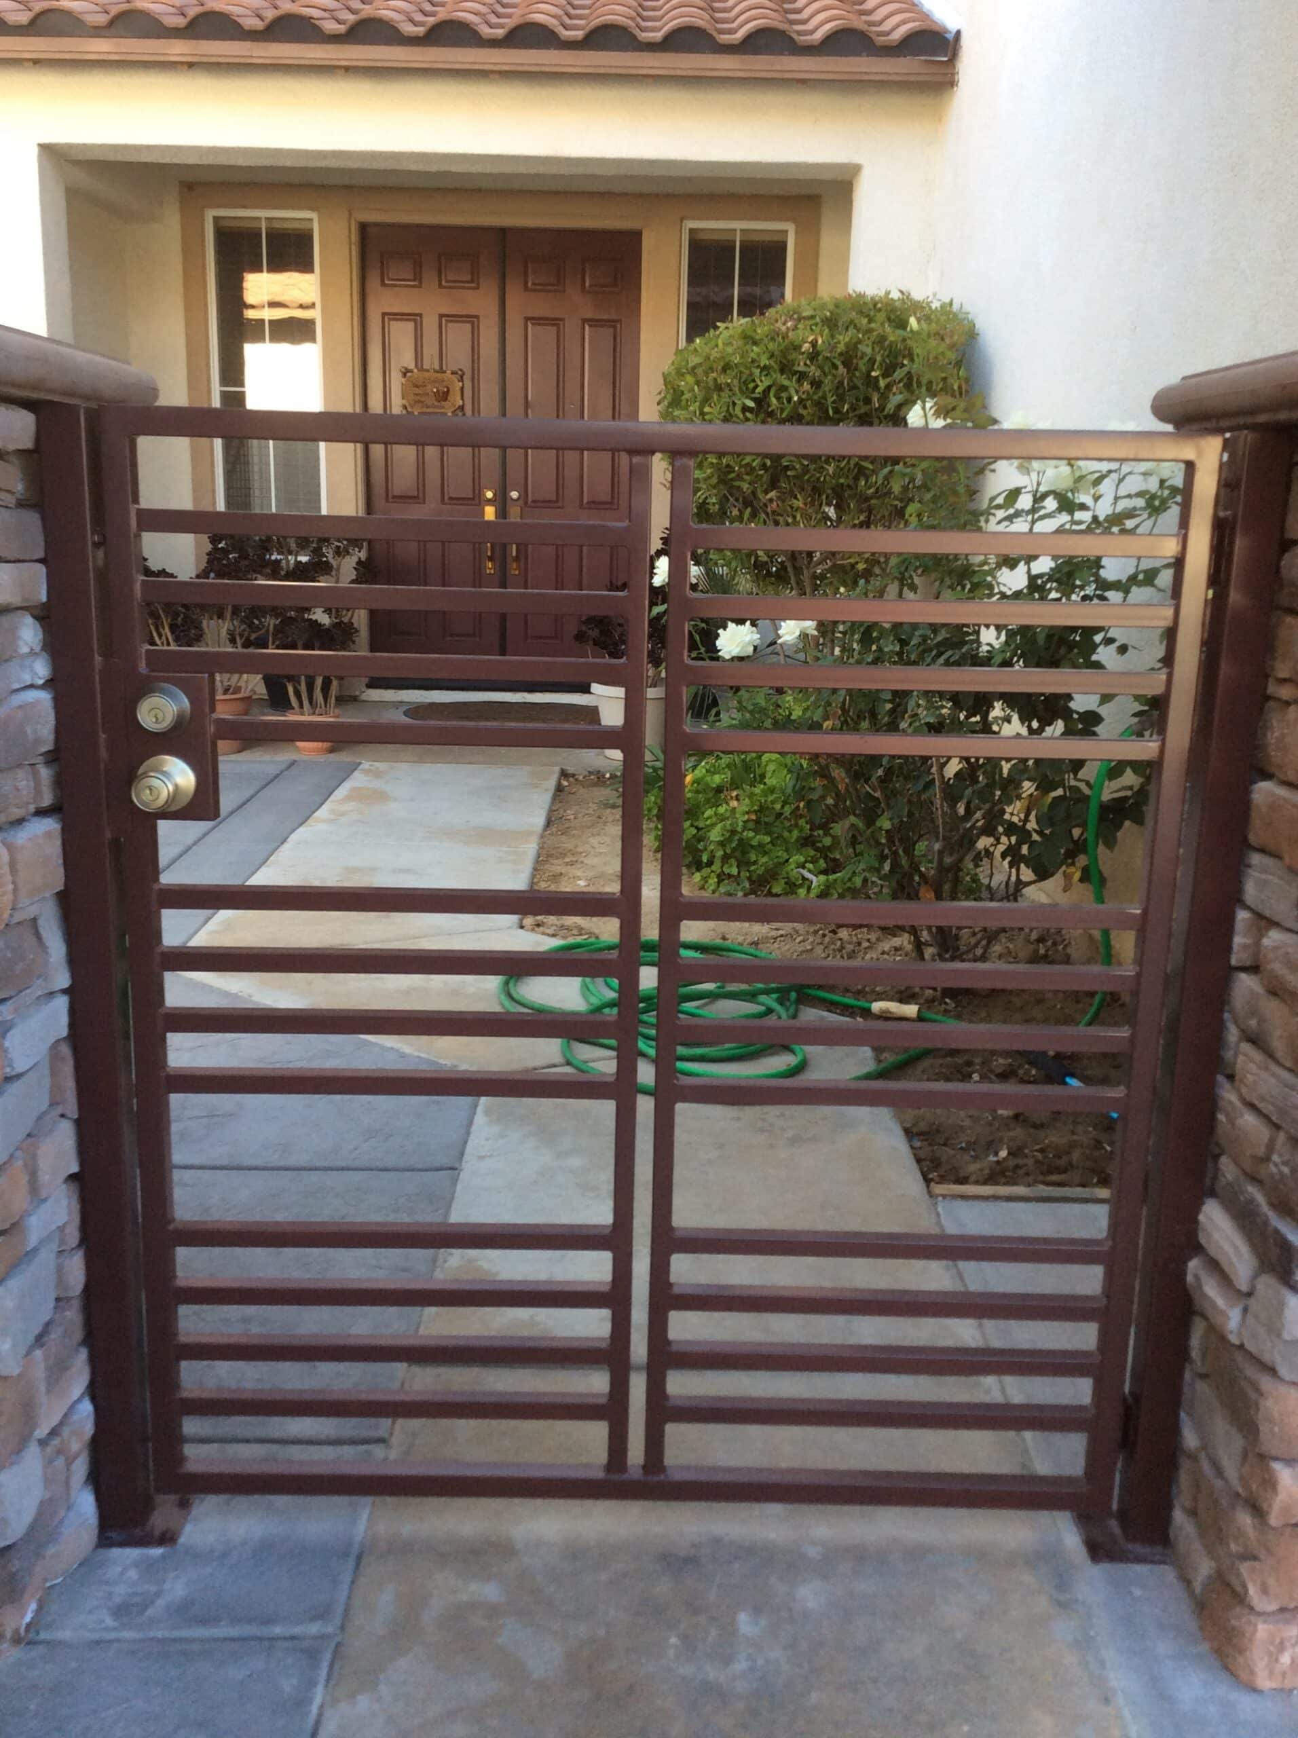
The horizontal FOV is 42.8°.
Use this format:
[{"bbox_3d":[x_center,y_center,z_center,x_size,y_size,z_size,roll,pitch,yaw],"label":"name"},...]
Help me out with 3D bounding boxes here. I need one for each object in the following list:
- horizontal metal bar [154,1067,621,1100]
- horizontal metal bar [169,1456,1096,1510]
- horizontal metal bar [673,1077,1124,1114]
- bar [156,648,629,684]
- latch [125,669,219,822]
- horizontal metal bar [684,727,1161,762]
[{"bbox_3d":[-0.322,0.266,2.066,0.566,0.026,0.026,1,14,-1],"label":"horizontal metal bar"},{"bbox_3d":[-0.018,0.852,2.282,1.252,0.032,0.032,1,13,-1],"label":"horizontal metal bar"},{"bbox_3d":[0.314,0.281,2.074,0.563,0.026,0.026,1,14,-1],"label":"horizontal metal bar"},{"bbox_3d":[-0.309,-0.241,1.942,0.566,0.026,0.026,1,14,-1],"label":"bar"},{"bbox_3d":[-0.560,-0.139,1.934,0.095,0.174,0.120,1,14,-1],"label":"latch"},{"bbox_3d":[0.339,-0.155,2.055,0.585,0.026,0.026,1,13,-1],"label":"horizontal metal bar"}]

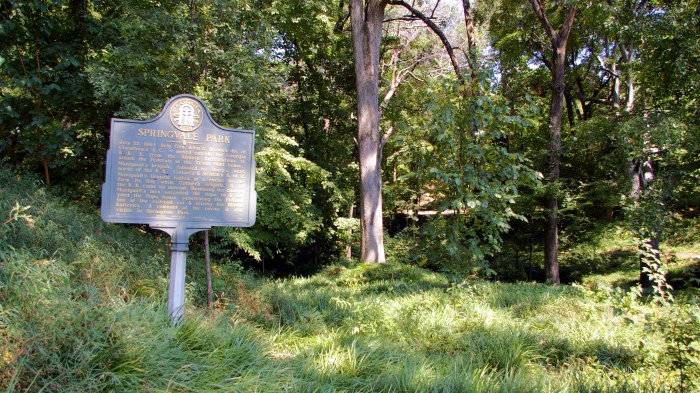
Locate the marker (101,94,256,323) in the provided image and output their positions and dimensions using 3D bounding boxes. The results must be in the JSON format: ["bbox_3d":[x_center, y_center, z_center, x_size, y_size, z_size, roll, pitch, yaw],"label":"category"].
[{"bbox_3d":[-1.222,0.133,3.816,1.067,1.745,0.115,3,0,-17],"label":"marker"}]

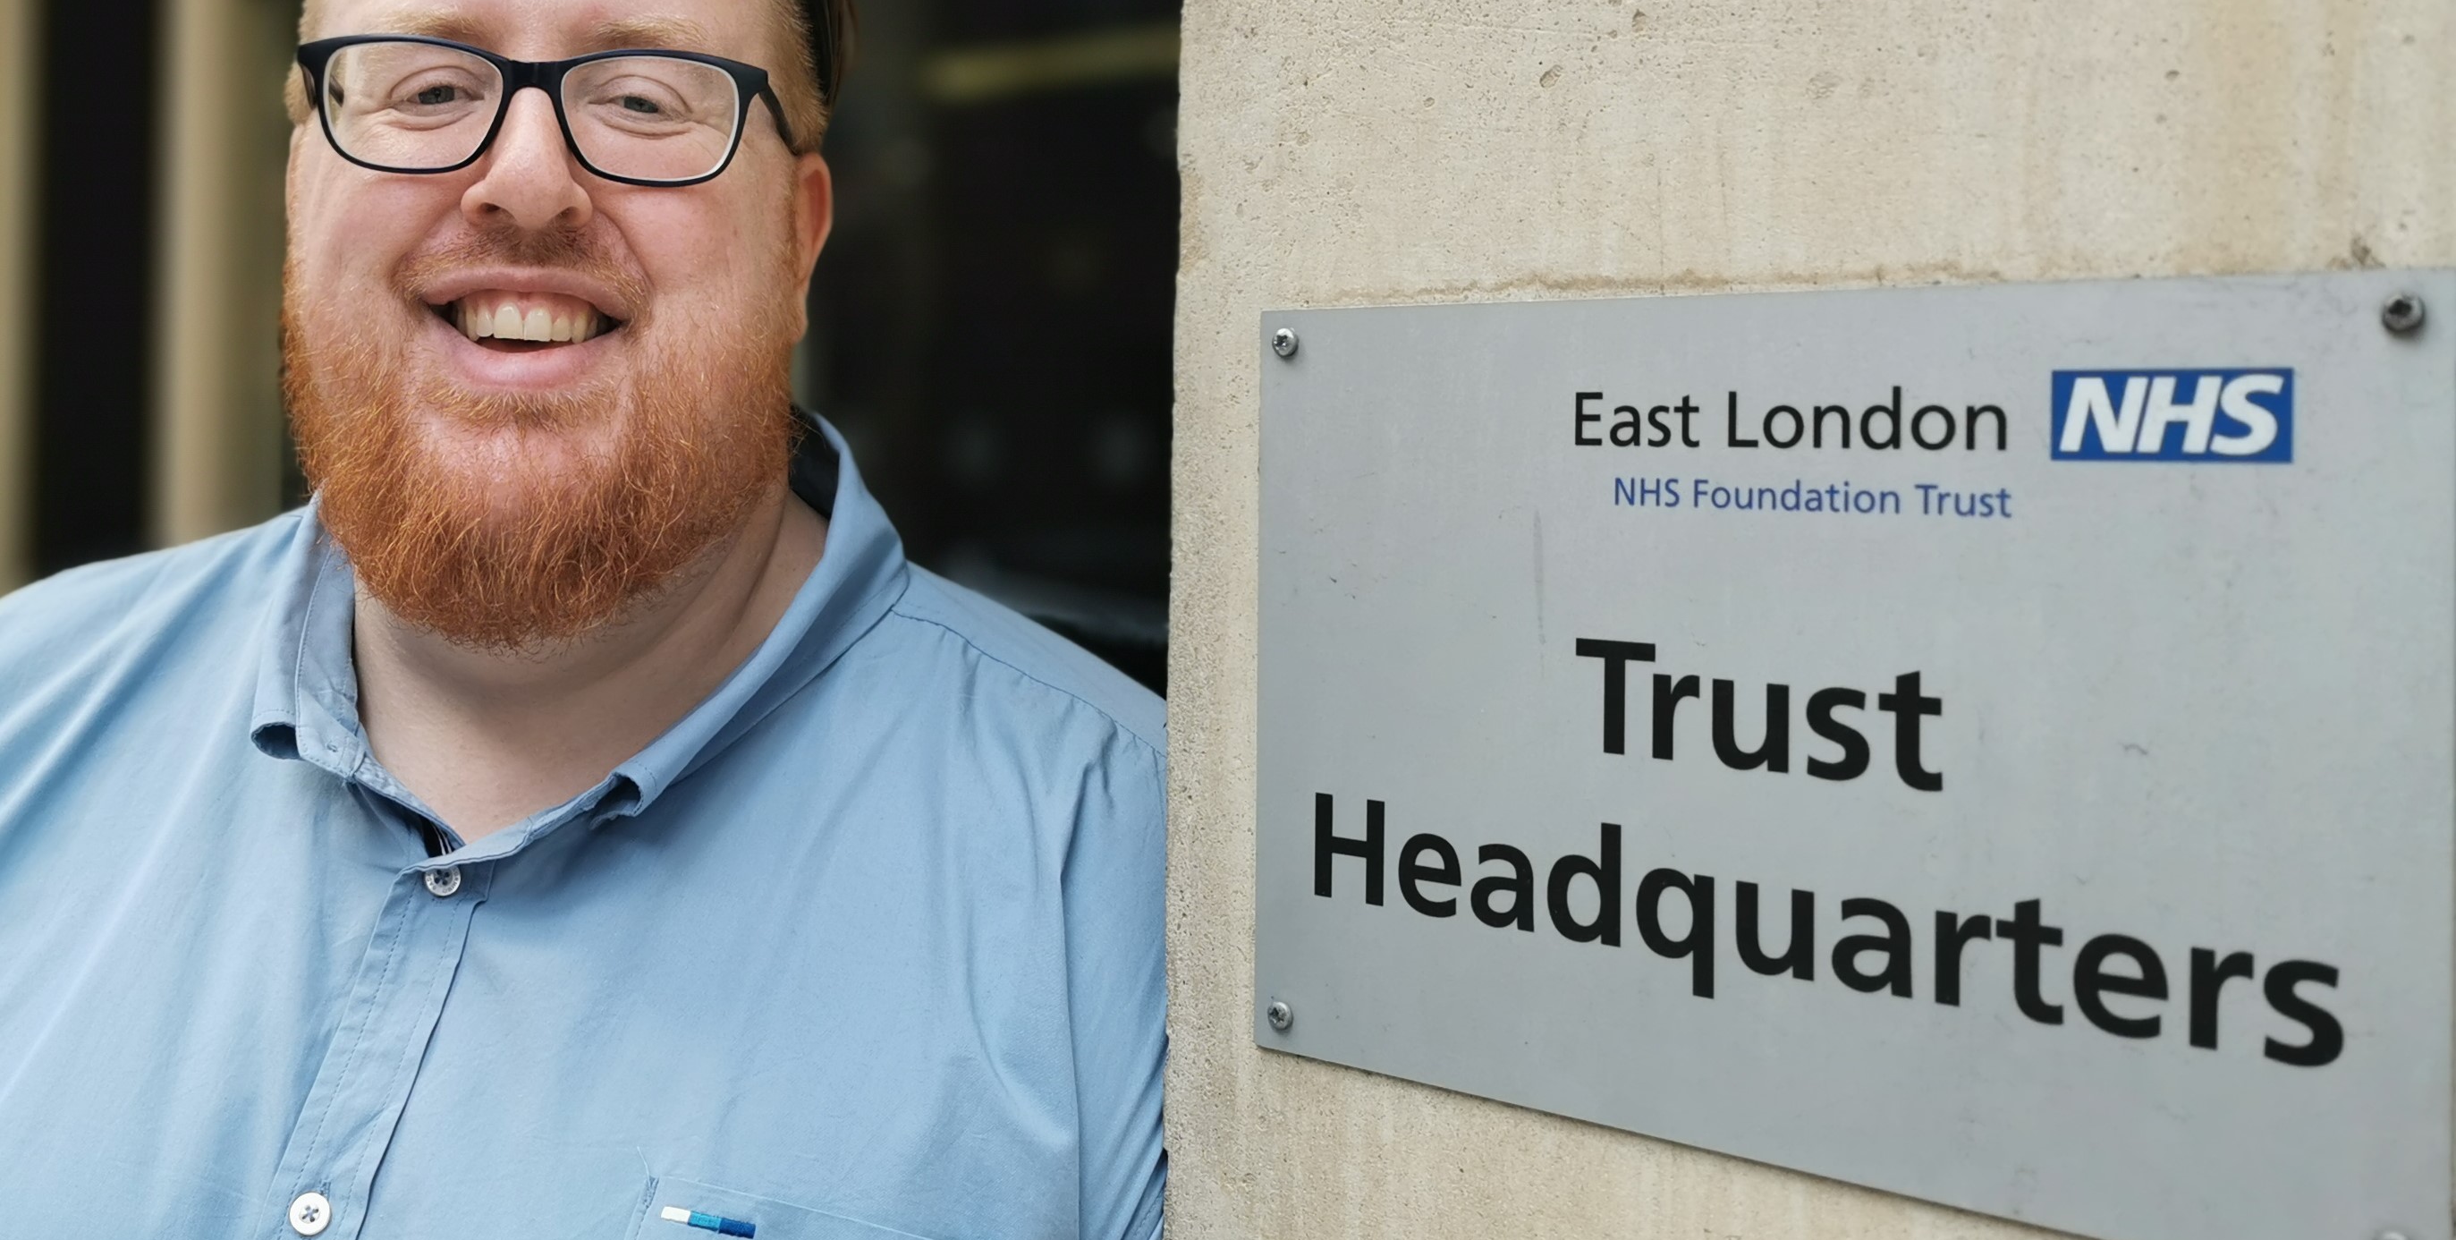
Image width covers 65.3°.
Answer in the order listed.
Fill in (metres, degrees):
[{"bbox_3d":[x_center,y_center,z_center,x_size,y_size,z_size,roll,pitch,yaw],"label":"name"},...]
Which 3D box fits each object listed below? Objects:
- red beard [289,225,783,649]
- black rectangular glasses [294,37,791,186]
[{"bbox_3d":[-0.238,-0.060,0.668,0.170,0.140,0.110,0,-2,-12],"label":"red beard"},{"bbox_3d":[-0.235,-0.158,0.680,0.148,0.048,0.145,0,-3,-12],"label":"black rectangular glasses"}]

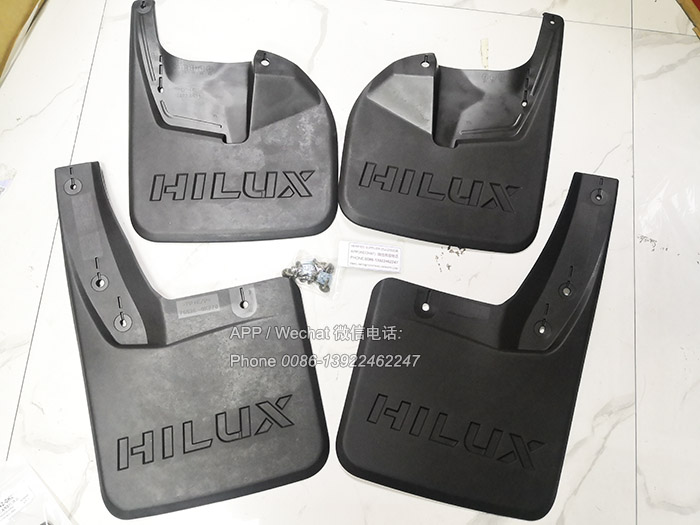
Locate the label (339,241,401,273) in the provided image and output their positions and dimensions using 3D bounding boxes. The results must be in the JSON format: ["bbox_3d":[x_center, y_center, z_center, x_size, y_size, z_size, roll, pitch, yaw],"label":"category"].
[{"bbox_3d":[0.028,-0.007,0.753,0.086,0.002,0.036,6,78,-1],"label":"label"}]

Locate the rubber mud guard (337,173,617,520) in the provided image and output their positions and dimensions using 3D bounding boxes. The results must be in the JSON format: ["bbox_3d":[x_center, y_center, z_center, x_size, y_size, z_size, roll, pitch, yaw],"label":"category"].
[{"bbox_3d":[0.176,0.068,0.720,0.299,0.045,0.486,16,78,1],"label":"rubber mud guard"}]

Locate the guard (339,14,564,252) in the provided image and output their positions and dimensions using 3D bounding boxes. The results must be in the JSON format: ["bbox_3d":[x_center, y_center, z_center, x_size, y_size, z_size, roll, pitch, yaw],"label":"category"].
[{"bbox_3d":[0.150,-0.216,0.777,0.296,0.050,0.386,10,78,0],"label":"guard"}]

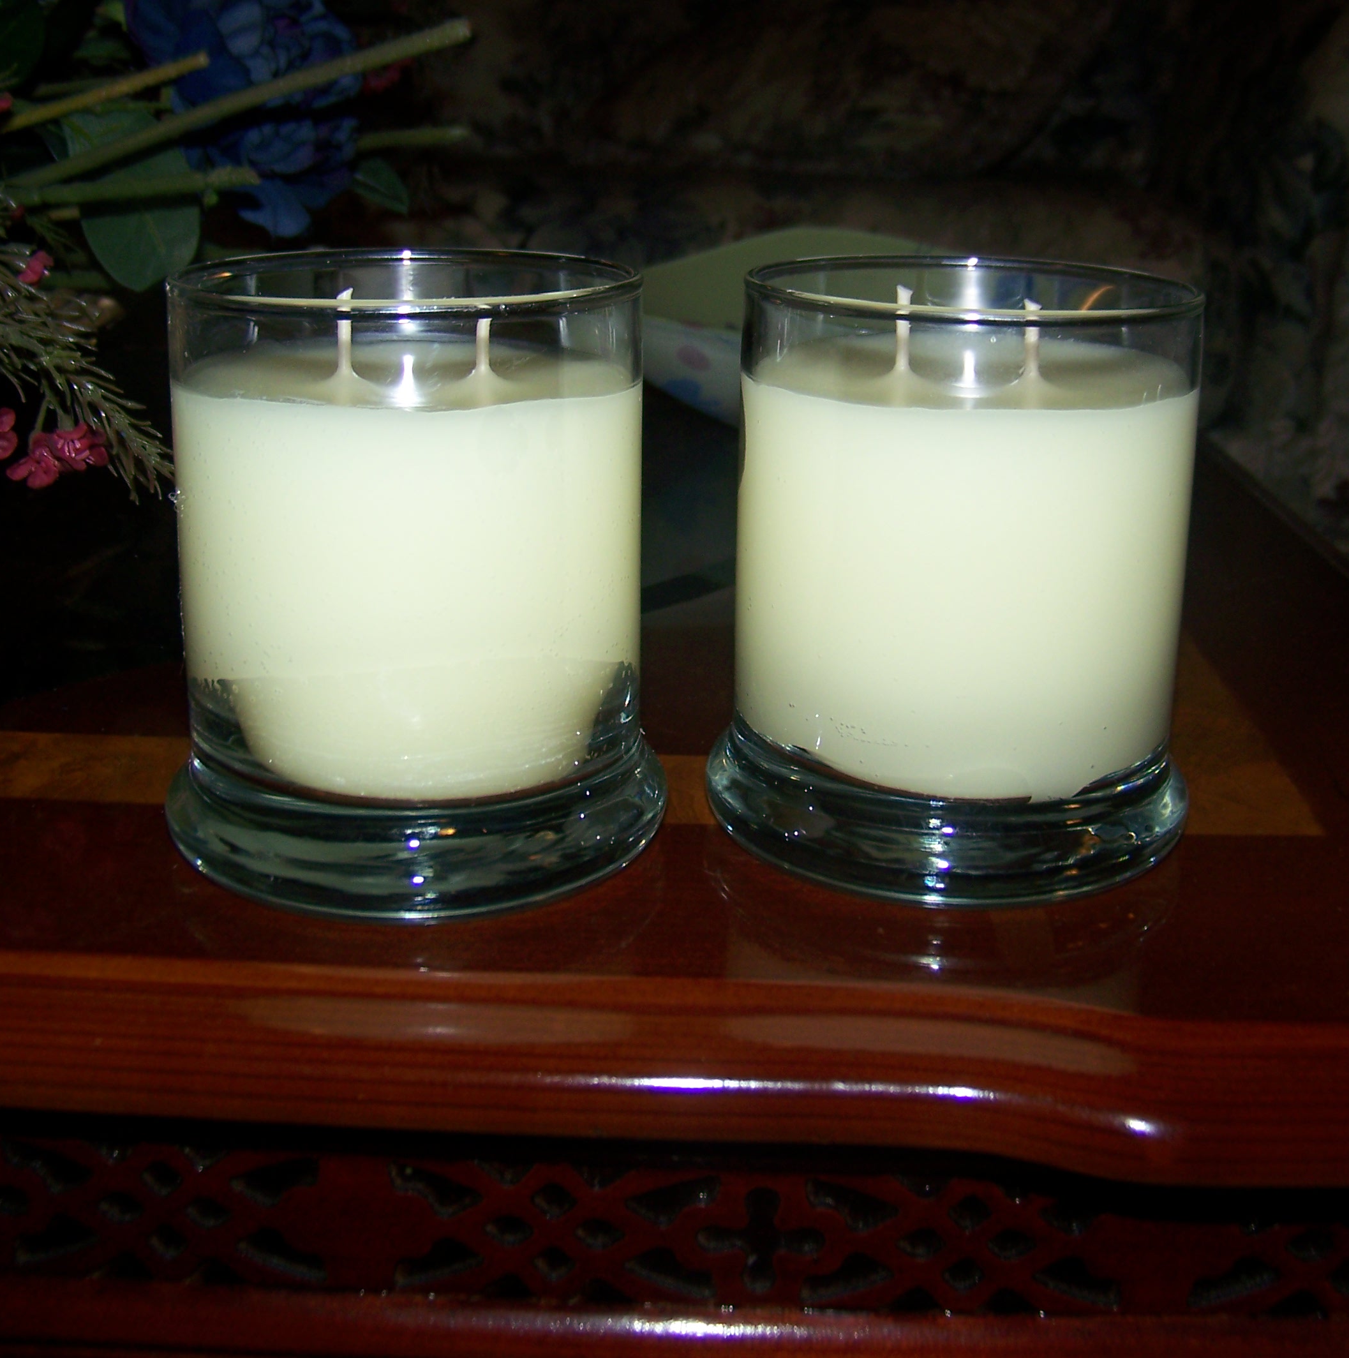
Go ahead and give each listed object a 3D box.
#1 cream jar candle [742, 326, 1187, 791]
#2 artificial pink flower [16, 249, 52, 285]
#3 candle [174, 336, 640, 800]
[{"bbox_3d":[0.058,-0.027,0.385,0.089,0.075,0.089,2,19,0],"label":"cream jar candle"},{"bbox_3d":[-0.179,-0.115,0.510,0.009,0.012,0.013,22,27,32],"label":"artificial pink flower"},{"bbox_3d":[-0.052,-0.025,0.371,0.089,0.075,0.089,2,19,0],"label":"candle"}]

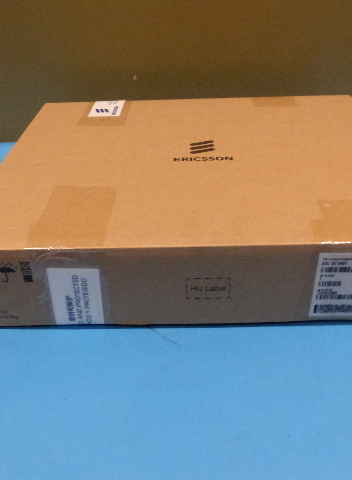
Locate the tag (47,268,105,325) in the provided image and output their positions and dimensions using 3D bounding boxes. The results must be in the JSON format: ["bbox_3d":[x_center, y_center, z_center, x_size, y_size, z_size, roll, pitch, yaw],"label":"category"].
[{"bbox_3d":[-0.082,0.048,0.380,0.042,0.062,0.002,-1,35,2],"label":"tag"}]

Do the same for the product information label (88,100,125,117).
[{"bbox_3d":[-0.090,-0.173,0.609,0.041,0.002,0.061,-1,35,2],"label":"product information label"}]

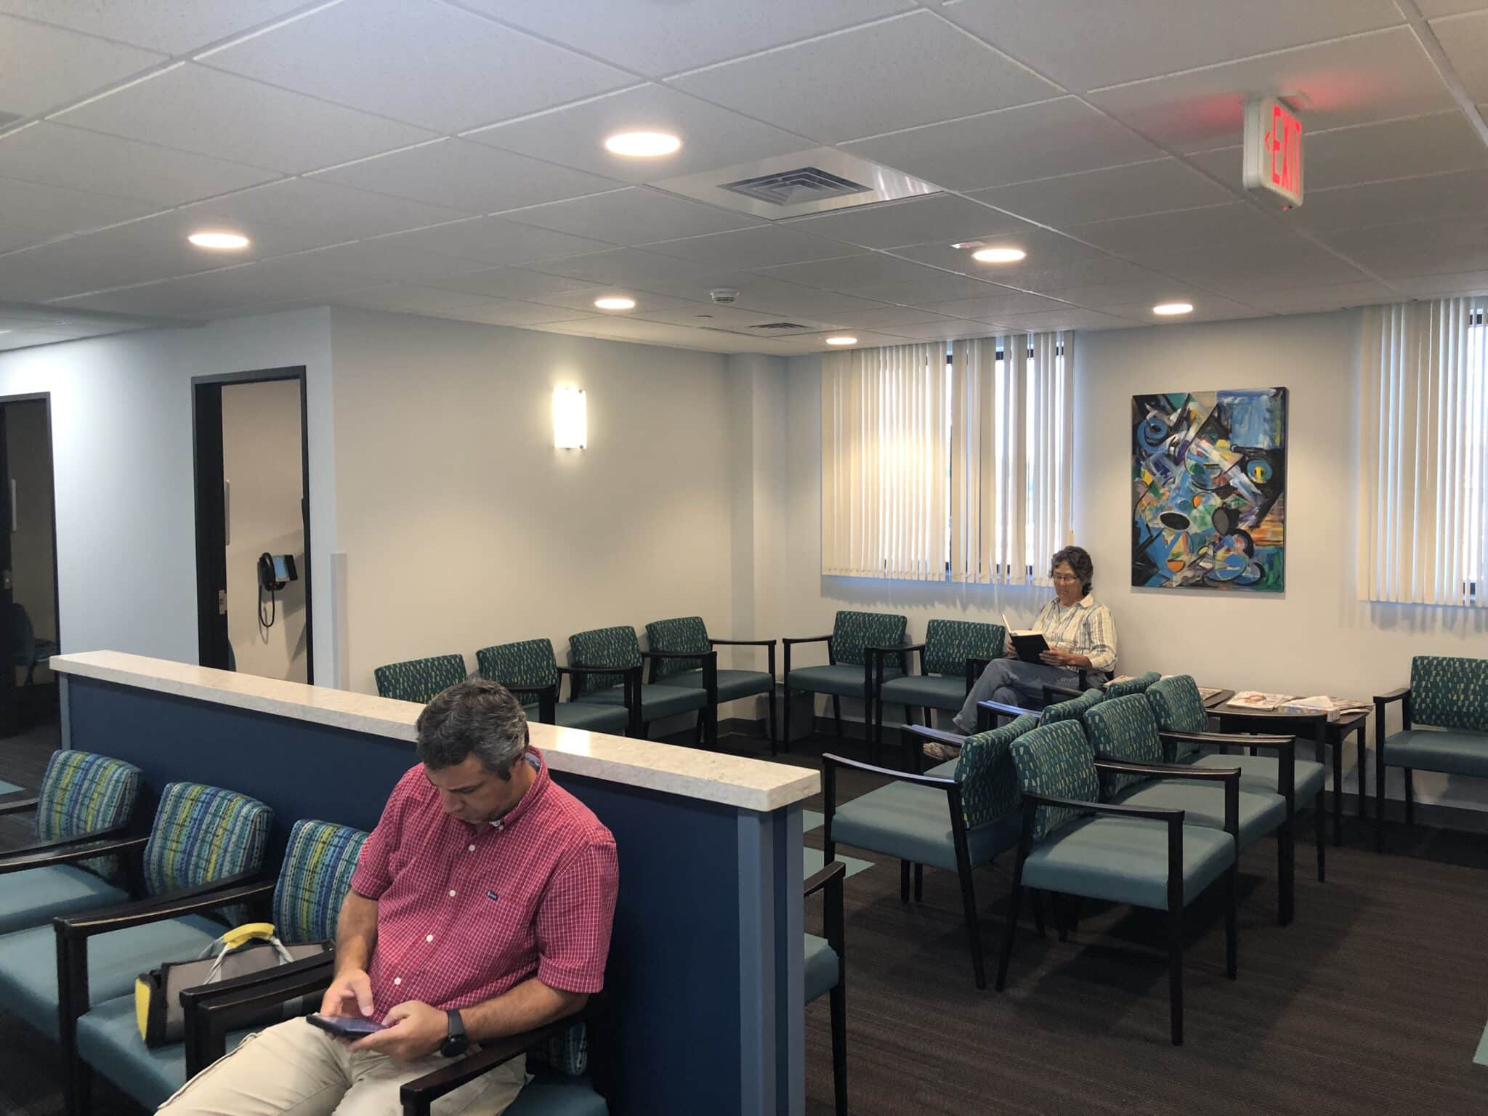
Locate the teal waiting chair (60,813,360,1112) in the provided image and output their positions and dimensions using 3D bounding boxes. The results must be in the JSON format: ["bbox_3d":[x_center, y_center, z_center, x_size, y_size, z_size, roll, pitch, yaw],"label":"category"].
[{"bbox_3d":[-1.060,1.043,2.660,0.590,0.810,0.610,2,5,38],"label":"teal waiting chair"}]

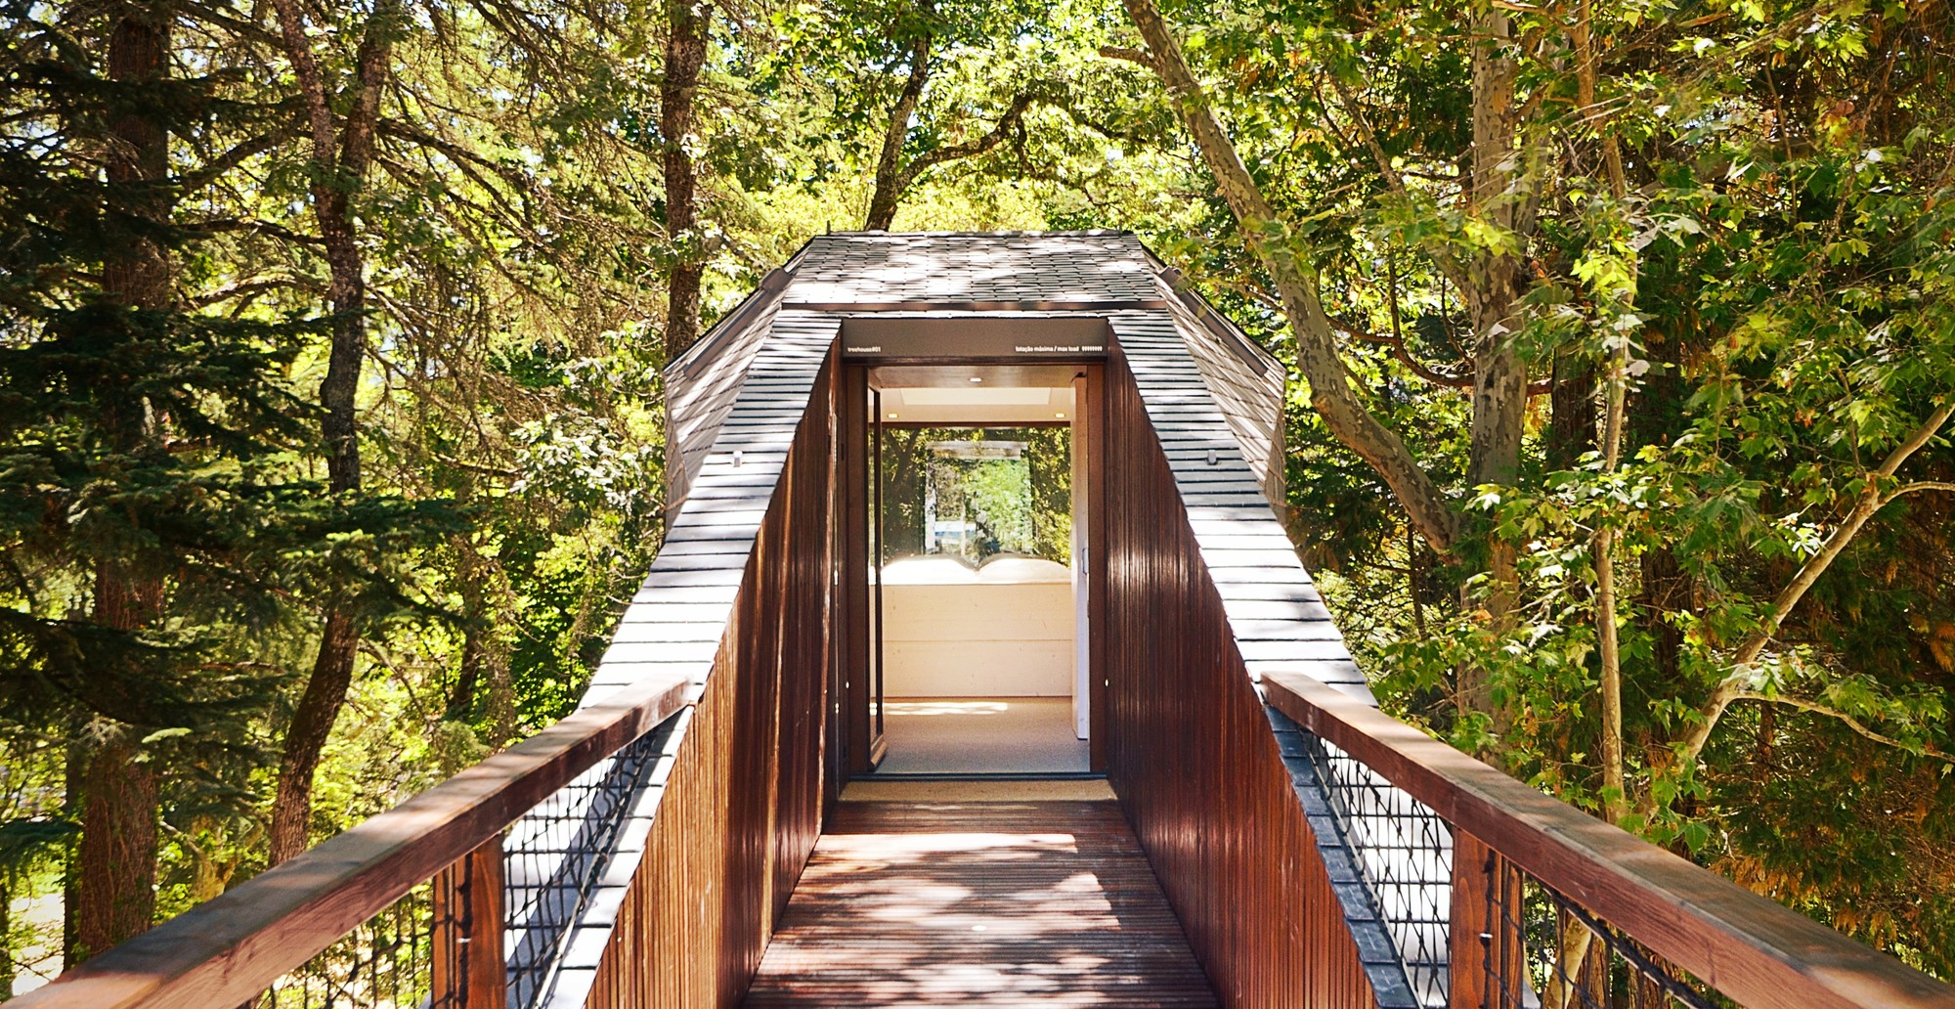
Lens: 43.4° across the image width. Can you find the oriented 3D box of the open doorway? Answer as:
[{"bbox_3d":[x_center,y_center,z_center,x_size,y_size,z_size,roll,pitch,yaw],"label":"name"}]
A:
[{"bbox_3d":[0.012,0.346,12.700,1.170,2.120,0.200,0,0,0],"label":"open doorway"}]

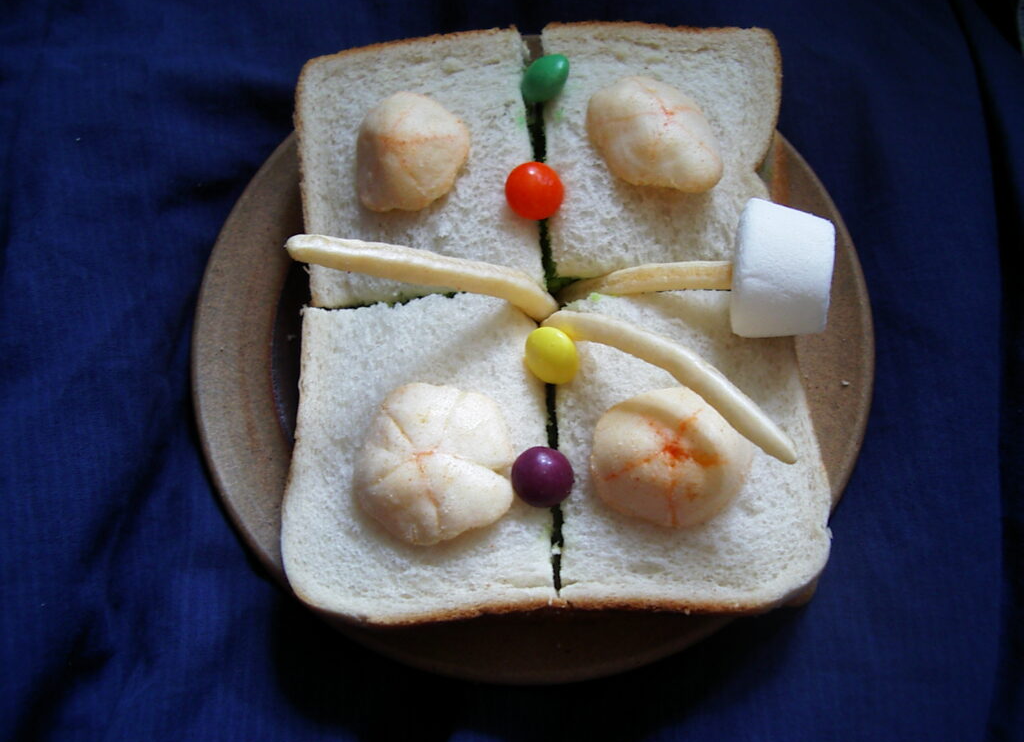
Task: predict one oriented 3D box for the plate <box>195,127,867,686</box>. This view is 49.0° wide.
[{"bbox_3d":[0.004,-0.006,0.280,0.163,0.022,0.163,-1,74,2],"label":"plate"}]

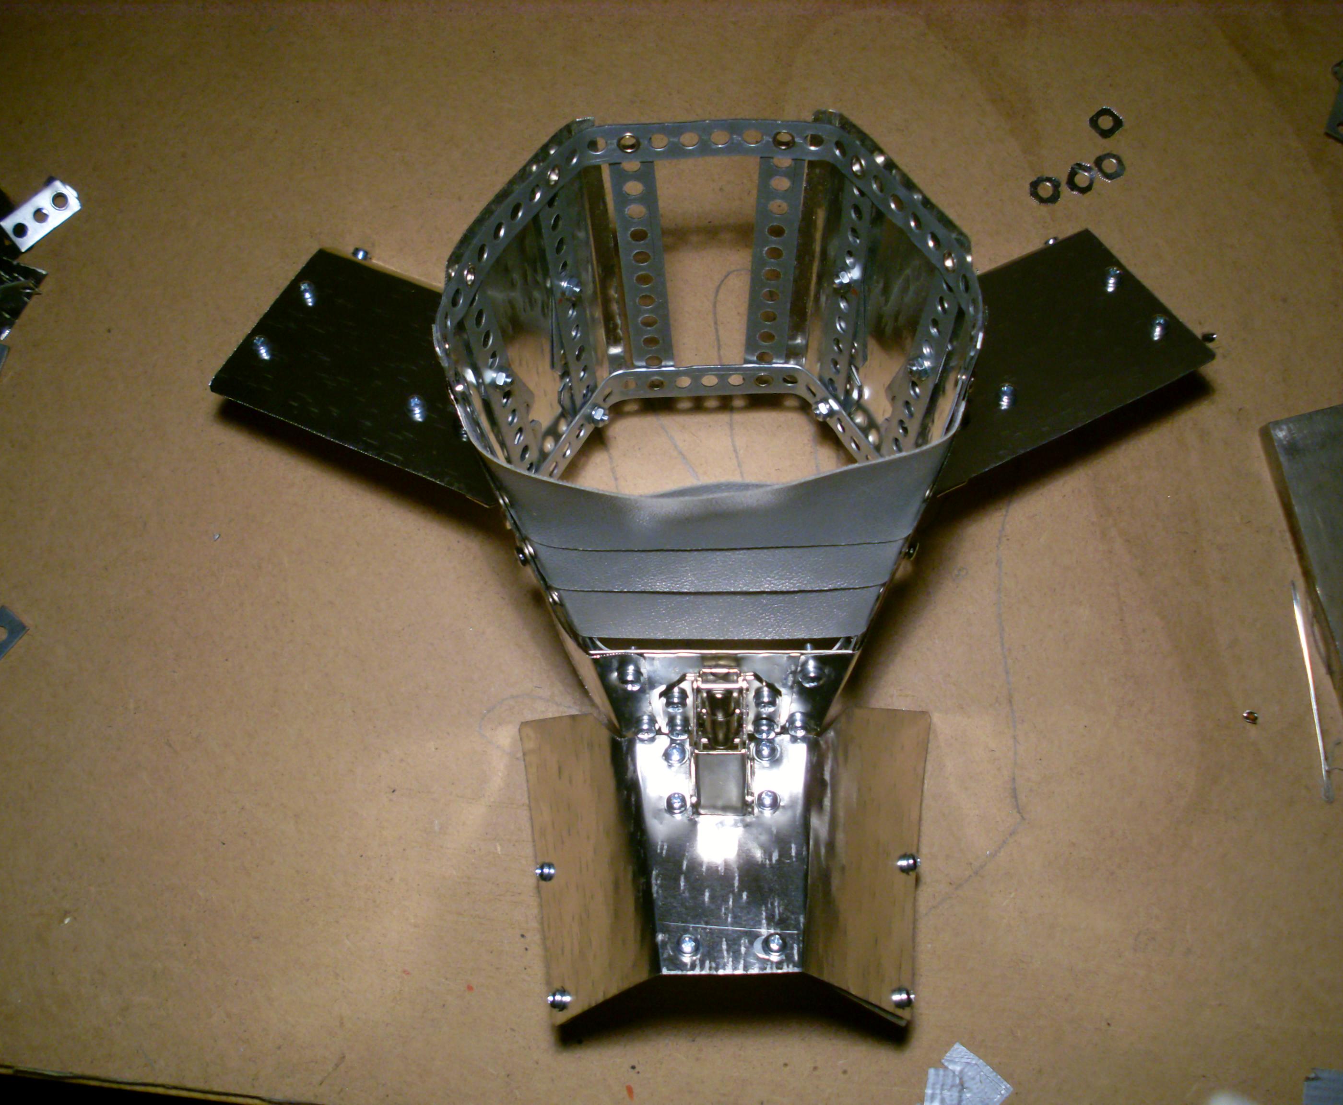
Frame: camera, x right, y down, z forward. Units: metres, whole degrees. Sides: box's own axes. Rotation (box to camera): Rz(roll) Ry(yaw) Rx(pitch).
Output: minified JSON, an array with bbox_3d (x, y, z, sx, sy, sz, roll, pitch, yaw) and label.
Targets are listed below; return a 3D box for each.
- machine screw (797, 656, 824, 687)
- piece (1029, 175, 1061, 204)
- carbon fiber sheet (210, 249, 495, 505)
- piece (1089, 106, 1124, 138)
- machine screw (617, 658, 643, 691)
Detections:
[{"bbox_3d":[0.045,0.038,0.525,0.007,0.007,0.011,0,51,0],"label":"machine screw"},{"bbox_3d":[0.156,-0.151,0.674,0.012,0.002,0.012,0,82,0],"label":"piece"},{"bbox_3d":[-0.091,-0.062,0.558,0.113,0.003,0.078,21,54,16],"label":"carbon fiber sheet"},{"bbox_3d":[0.182,-0.180,0.678,0.011,0.002,0.011,-45,84,-6],"label":"piece"},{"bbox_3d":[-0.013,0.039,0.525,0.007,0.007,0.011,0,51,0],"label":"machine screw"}]

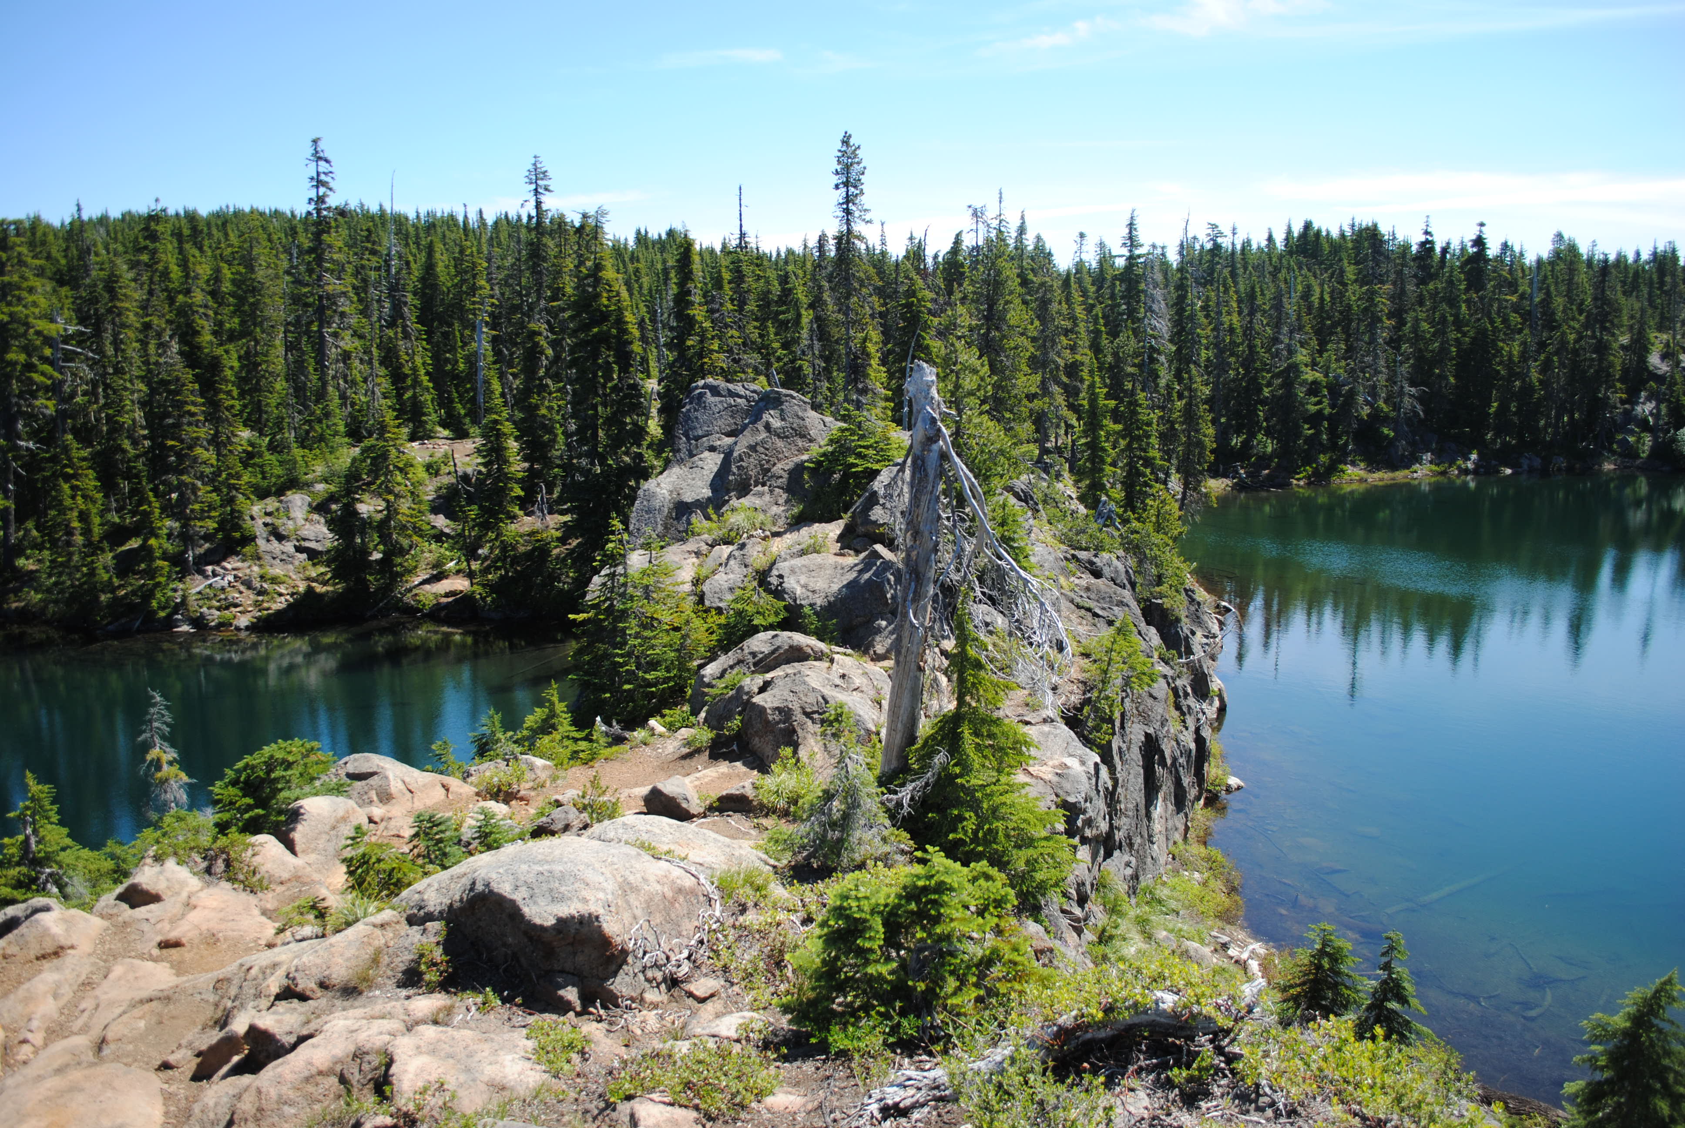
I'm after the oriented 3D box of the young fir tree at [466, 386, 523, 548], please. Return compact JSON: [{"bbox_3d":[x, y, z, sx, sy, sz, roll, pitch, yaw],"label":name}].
[{"bbox_3d":[-10.458,-2.885,38.000,1.700,5.000,1.700,0,7,0],"label":"young fir tree"}]

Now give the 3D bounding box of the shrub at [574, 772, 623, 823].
[{"bbox_3d":[-2.050,1.949,10.637,0.380,0.380,0.340,-2,8,-11],"label":"shrub"}]

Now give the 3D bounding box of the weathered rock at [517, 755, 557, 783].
[{"bbox_3d":[-2.558,1.719,10.600,0.332,0.214,0.282,-3,10,-14],"label":"weathered rock"}]

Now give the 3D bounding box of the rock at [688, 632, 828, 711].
[{"bbox_3d":[-0.930,1.191,14.151,1.500,0.920,1.150,-1,8,-4],"label":"rock"}]

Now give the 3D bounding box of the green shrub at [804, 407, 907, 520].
[{"bbox_3d":[0.173,-1.383,17.500,1.415,1.550,1.274,0,9,1],"label":"green shrub"}]

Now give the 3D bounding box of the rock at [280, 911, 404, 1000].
[{"bbox_3d":[-2.605,2.037,6.600,0.604,0.371,0.453,-5,10,-23],"label":"rock"}]

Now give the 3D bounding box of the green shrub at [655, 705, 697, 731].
[{"bbox_3d":[-1.835,1.696,14.000,0.440,0.250,0.400,0,8,0],"label":"green shrub"}]

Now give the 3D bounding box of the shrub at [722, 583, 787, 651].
[{"bbox_3d":[-0.997,0.591,14.200,0.760,0.760,0.700,0,7,0],"label":"shrub"}]

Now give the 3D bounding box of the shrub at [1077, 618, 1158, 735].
[{"bbox_3d":[2.799,1.154,12.900,0.830,1.120,0.750,0,7,0],"label":"shrub"}]

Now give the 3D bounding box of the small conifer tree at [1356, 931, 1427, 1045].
[{"bbox_3d":[3.645,2.822,8.400,0.480,0.800,0.480,-1,7,0],"label":"small conifer tree"}]

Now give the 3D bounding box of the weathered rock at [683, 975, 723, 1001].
[{"bbox_3d":[-0.807,2.436,7.296,0.210,0.110,0.160,-1,8,-7],"label":"weathered rock"}]

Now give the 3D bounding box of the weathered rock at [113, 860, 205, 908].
[{"bbox_3d":[-3.996,1.866,7.400,0.520,0.250,0.450,0,8,0],"label":"weathered rock"}]

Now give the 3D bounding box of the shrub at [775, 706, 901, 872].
[{"bbox_3d":[-0.015,1.652,9.400,0.820,1.200,0.800,0,8,0],"label":"shrub"}]

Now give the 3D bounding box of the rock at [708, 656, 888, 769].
[{"bbox_3d":[-0.481,1.544,13.200,1.900,1.000,1.500,0,8,0],"label":"rock"}]

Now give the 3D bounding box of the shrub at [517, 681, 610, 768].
[{"bbox_3d":[-2.468,1.417,11.200,0.804,0.727,0.724,-3,10,-13],"label":"shrub"}]

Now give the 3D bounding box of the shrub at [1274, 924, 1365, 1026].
[{"bbox_3d":[4.009,3.418,10.600,0.740,0.820,0.700,0,7,0],"label":"shrub"}]

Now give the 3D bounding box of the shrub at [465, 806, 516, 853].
[{"bbox_3d":[-2.472,1.870,8.900,0.360,0.330,0.350,0,8,0],"label":"shrub"}]

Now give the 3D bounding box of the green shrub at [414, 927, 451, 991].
[{"bbox_3d":[-2.074,1.997,6.400,0.174,0.318,0.157,-4,10,-19],"label":"green shrub"}]

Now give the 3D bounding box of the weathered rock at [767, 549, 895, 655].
[{"bbox_3d":[-0.117,0.499,15.000,1.650,1.100,1.300,0,7,0],"label":"weathered rock"}]

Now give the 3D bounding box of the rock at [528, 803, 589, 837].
[{"bbox_3d":[-2.108,1.916,9.400,0.460,0.290,0.380,0,7,0],"label":"rock"}]

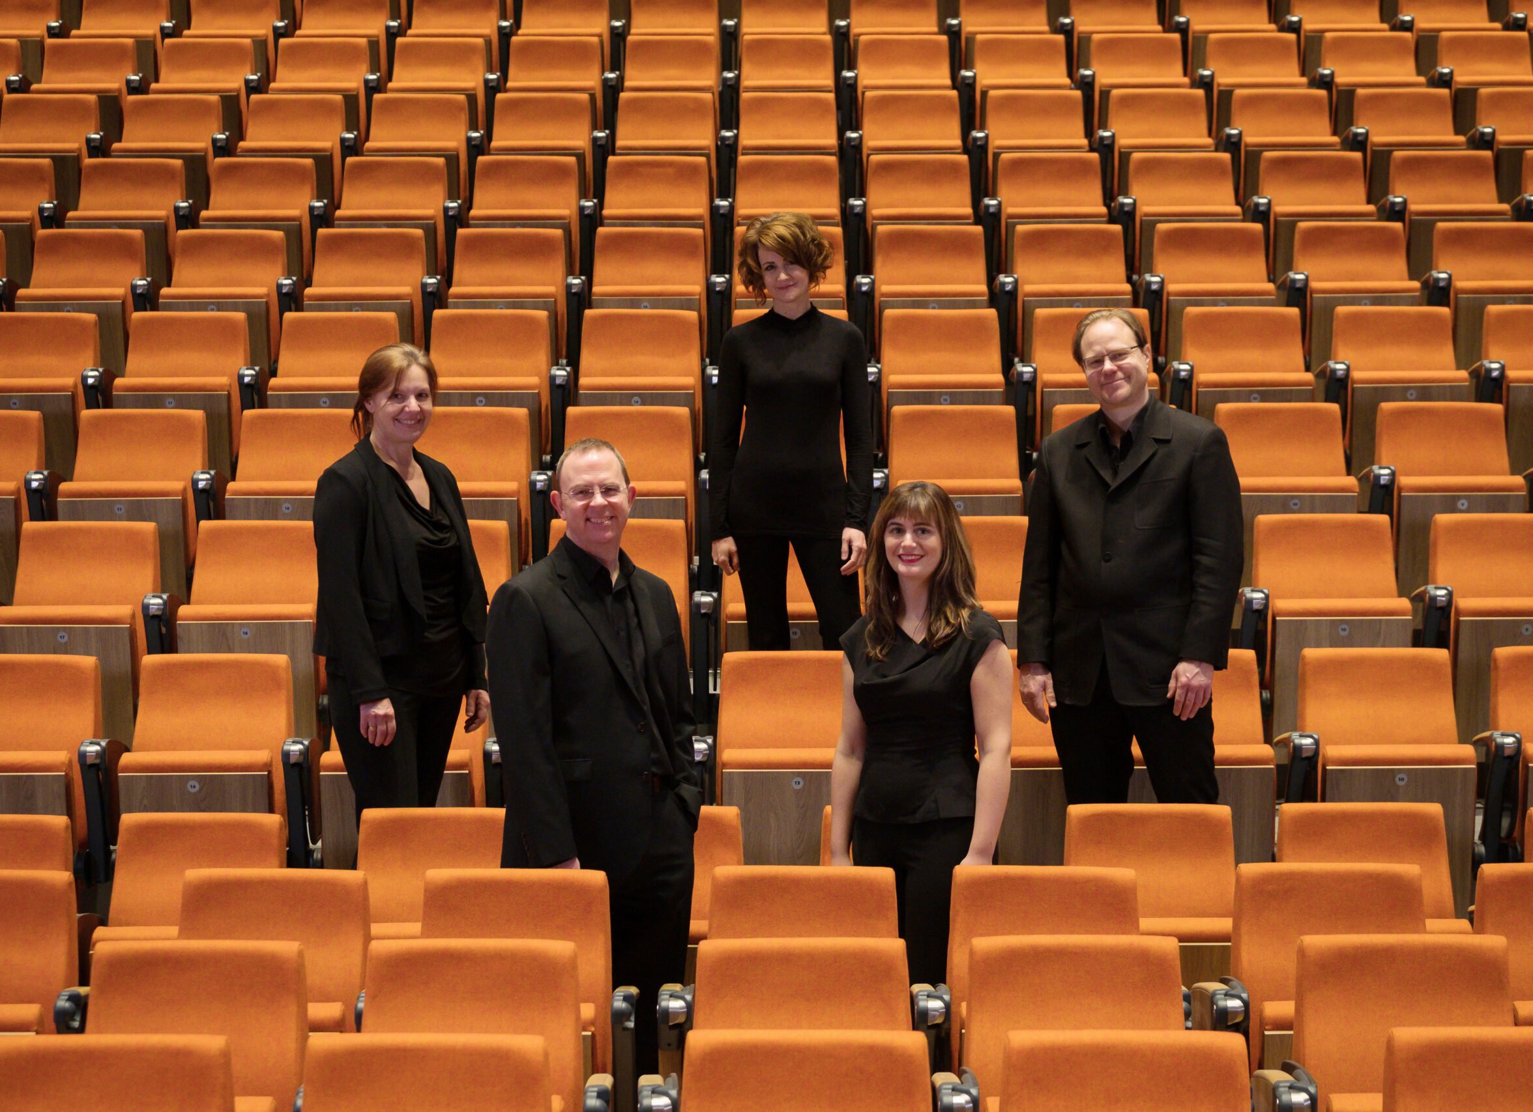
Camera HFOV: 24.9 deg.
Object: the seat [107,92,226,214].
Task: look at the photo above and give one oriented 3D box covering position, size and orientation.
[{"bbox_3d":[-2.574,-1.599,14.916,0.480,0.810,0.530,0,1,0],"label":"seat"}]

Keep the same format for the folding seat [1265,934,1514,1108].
[{"bbox_3d":[1.238,1.157,6.671,0.550,0.820,0.530,0,4,0],"label":"folding seat"}]

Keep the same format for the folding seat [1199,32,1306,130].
[{"bbox_3d":[2.193,-1.990,15.811,0.550,0.820,0.530,0,4,0],"label":"folding seat"}]

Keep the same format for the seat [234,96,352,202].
[{"bbox_3d":[-2.100,-1.641,15.426,0.475,0.830,0.510,0,3,0],"label":"seat"}]

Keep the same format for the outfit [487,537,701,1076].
[{"bbox_3d":[-0.408,0.714,8.342,0.530,1.520,0.340,-3,4,-36],"label":"outfit"}]

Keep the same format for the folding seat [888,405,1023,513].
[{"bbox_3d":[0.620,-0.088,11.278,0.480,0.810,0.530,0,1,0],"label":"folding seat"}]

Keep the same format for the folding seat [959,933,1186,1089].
[{"bbox_3d":[0.632,1.218,6.937,0.475,0.870,0.510,0,3,0],"label":"folding seat"}]

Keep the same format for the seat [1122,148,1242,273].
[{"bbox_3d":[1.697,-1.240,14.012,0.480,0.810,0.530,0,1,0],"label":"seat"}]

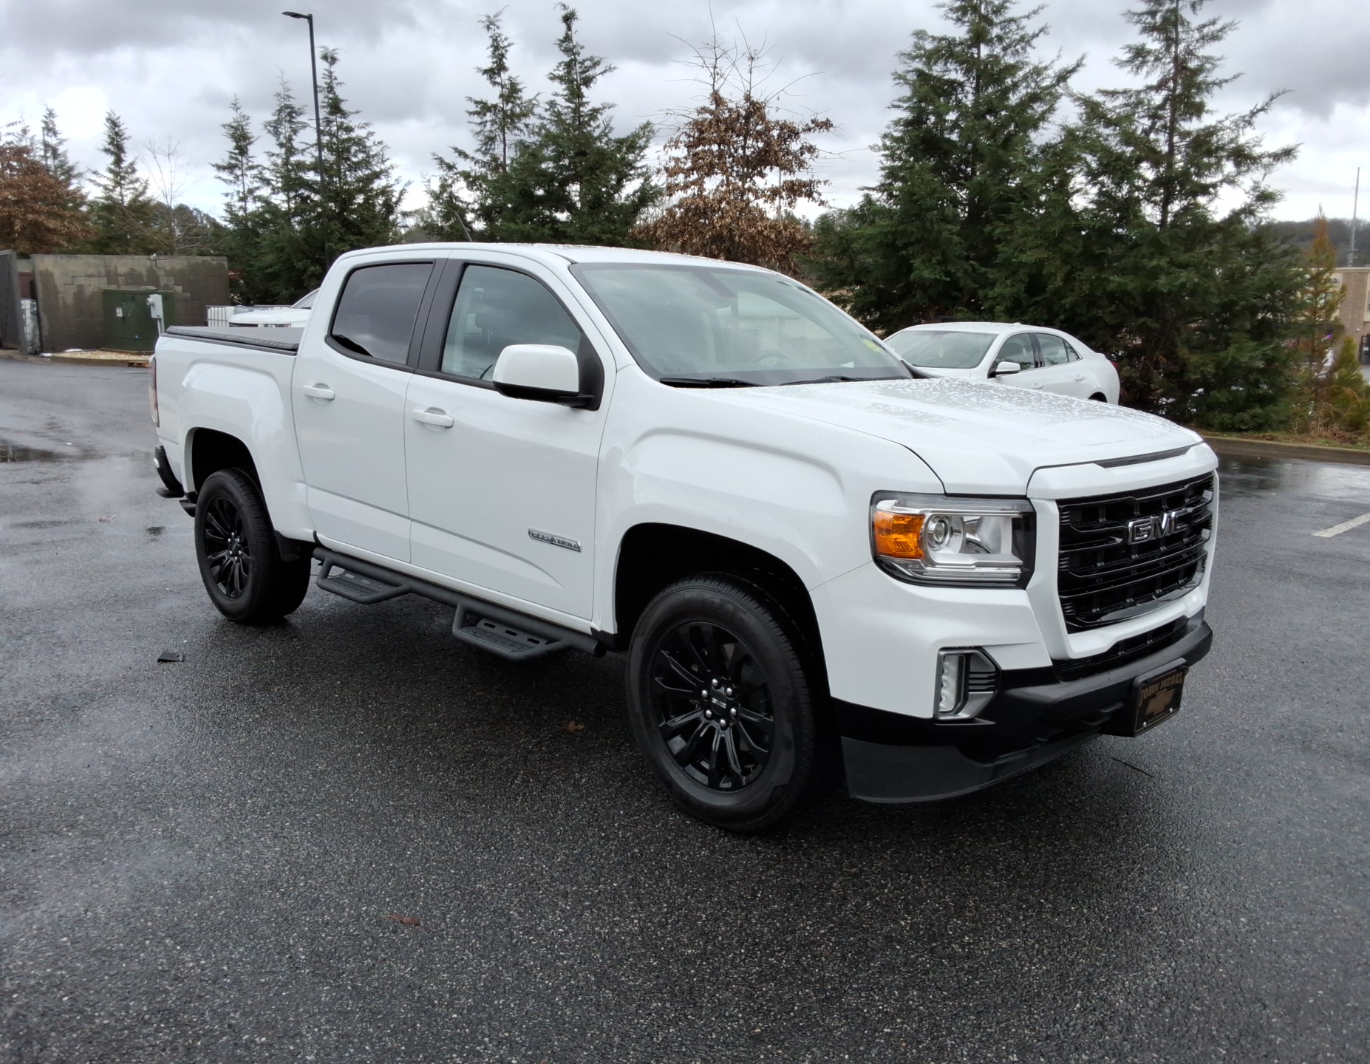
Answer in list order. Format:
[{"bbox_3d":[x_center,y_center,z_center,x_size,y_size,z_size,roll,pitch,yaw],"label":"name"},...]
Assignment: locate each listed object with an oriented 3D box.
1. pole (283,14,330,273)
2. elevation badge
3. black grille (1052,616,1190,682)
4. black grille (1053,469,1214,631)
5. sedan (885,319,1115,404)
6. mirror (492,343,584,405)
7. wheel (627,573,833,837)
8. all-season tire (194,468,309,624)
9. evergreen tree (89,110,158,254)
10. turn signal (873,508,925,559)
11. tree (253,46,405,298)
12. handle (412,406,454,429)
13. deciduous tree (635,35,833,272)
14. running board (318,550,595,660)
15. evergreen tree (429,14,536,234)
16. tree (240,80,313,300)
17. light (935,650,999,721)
[{"bbox_3d":[-11.140,-10.066,33.736,0.950,9.720,0.350,-3,10,-16],"label":"pole"},{"bbox_3d":[-0.422,0.027,3.704,0.012,0.038,0.275,-9,14,-44],"label":"elevation badge"},{"bbox_3d":[1.291,0.320,3.289,0.890,0.120,0.110,-9,14,-44],"label":"black grille"},{"bbox_3d":[1.287,0.044,3.230,0.990,0.355,0.110,-8,13,-44],"label":"black grille"},{"bbox_3d":[3.300,-1.650,13.240,1.850,1.460,4.860,9,13,43],"label":"sedan"},{"bbox_3d":[-0.452,-0.490,3.550,0.220,0.185,0.170,-8,13,-44],"label":"mirror"},{"bbox_3d":[0.157,0.479,3.353,0.262,0.752,0.752,-9,14,-44],"label":"wheel"},{"bbox_3d":[-2.123,0.058,5.613,0.270,0.775,0.775,-8,13,-44],"label":"all-season tire"},{"bbox_3d":[-19.823,-10.673,40.701,2.900,8.100,2.900,-4,11,-25],"label":"evergreen tree"},{"bbox_3d":[0.523,0.002,2.801,0.120,0.120,0.095,-3,10,-19],"label":"turn signal"},{"bbox_3d":[-10.740,-10.009,35.285,4.500,9.070,4.500,-3,10,-16],"label":"tree"},{"bbox_3d":[-0.894,-0.409,4.106,0.055,0.058,0.235,-8,13,-44],"label":"handle"},{"bbox_3d":[1.040,-6.414,24.154,4.100,7.600,4.100,0,10,0],"label":"deciduous tree"},{"bbox_3d":[-0.982,0.267,4.328,0.180,0.155,1.970,-9,14,-44],"label":"running board"},{"bbox_3d":[-4.312,-7.880,27.222,3.600,8.350,3.600,-1,10,-9],"label":"evergreen tree"},{"bbox_3d":[-11.234,-8.753,32.676,2.500,7.860,2.500,0,10,0],"label":"tree"},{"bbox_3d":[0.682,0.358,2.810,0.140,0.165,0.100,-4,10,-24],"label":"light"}]

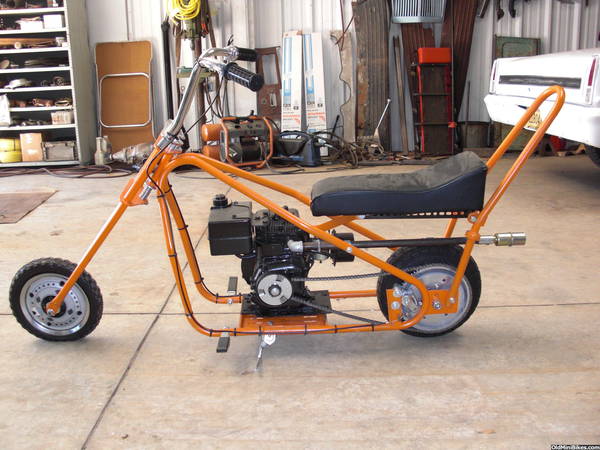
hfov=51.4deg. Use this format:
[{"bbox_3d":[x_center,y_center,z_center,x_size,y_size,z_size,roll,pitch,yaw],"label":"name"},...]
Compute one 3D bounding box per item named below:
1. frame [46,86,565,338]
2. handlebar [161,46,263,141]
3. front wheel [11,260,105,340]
[{"bbox_3d":[-0.027,-0.036,1.726,1.397,0.667,0.229,-1,22,0],"label":"frame"},{"bbox_3d":[-0.215,-0.339,1.611,0.281,0.214,0.545,-2,22,-3],"label":"handlebar"},{"bbox_3d":[-0.708,0.222,1.825,0.262,0.262,0.069,-1,22,-2],"label":"front wheel"}]

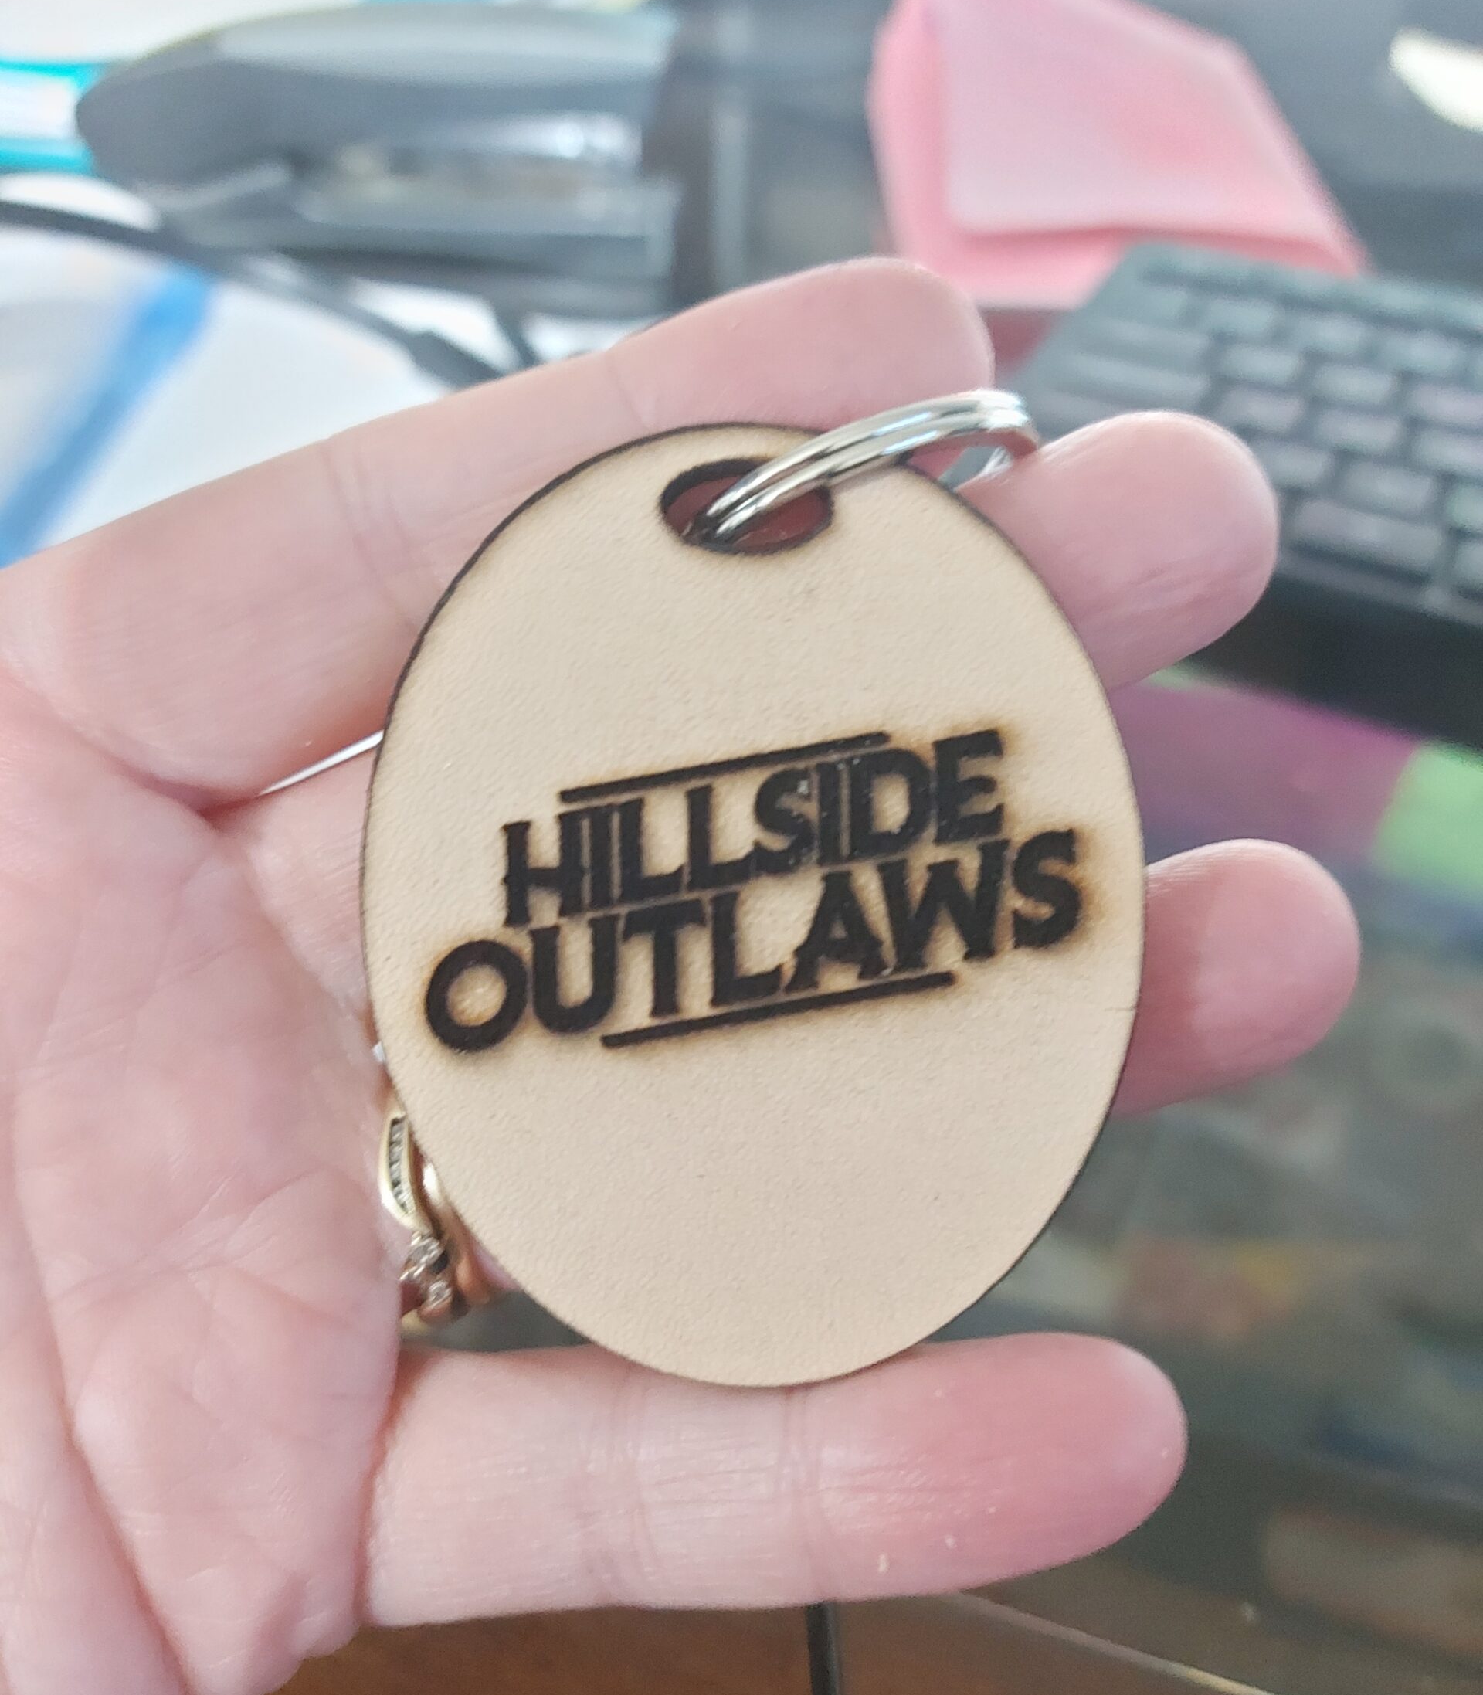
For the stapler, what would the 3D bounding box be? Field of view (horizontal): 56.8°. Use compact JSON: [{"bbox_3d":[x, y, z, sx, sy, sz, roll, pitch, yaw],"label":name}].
[{"bbox_3d":[-0.109,-0.212,0.401,0.185,0.060,0.040,8,44,9],"label":"stapler"}]

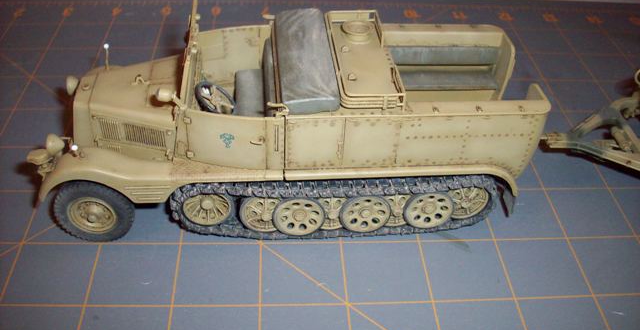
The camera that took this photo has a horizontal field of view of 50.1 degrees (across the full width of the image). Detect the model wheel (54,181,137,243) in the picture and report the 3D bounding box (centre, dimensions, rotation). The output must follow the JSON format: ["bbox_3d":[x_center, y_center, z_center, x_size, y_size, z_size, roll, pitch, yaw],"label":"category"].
[{"bbox_3d":[-0.068,0.013,0.207,0.025,0.025,0.007,-1,38,-5],"label":"model wheel"}]

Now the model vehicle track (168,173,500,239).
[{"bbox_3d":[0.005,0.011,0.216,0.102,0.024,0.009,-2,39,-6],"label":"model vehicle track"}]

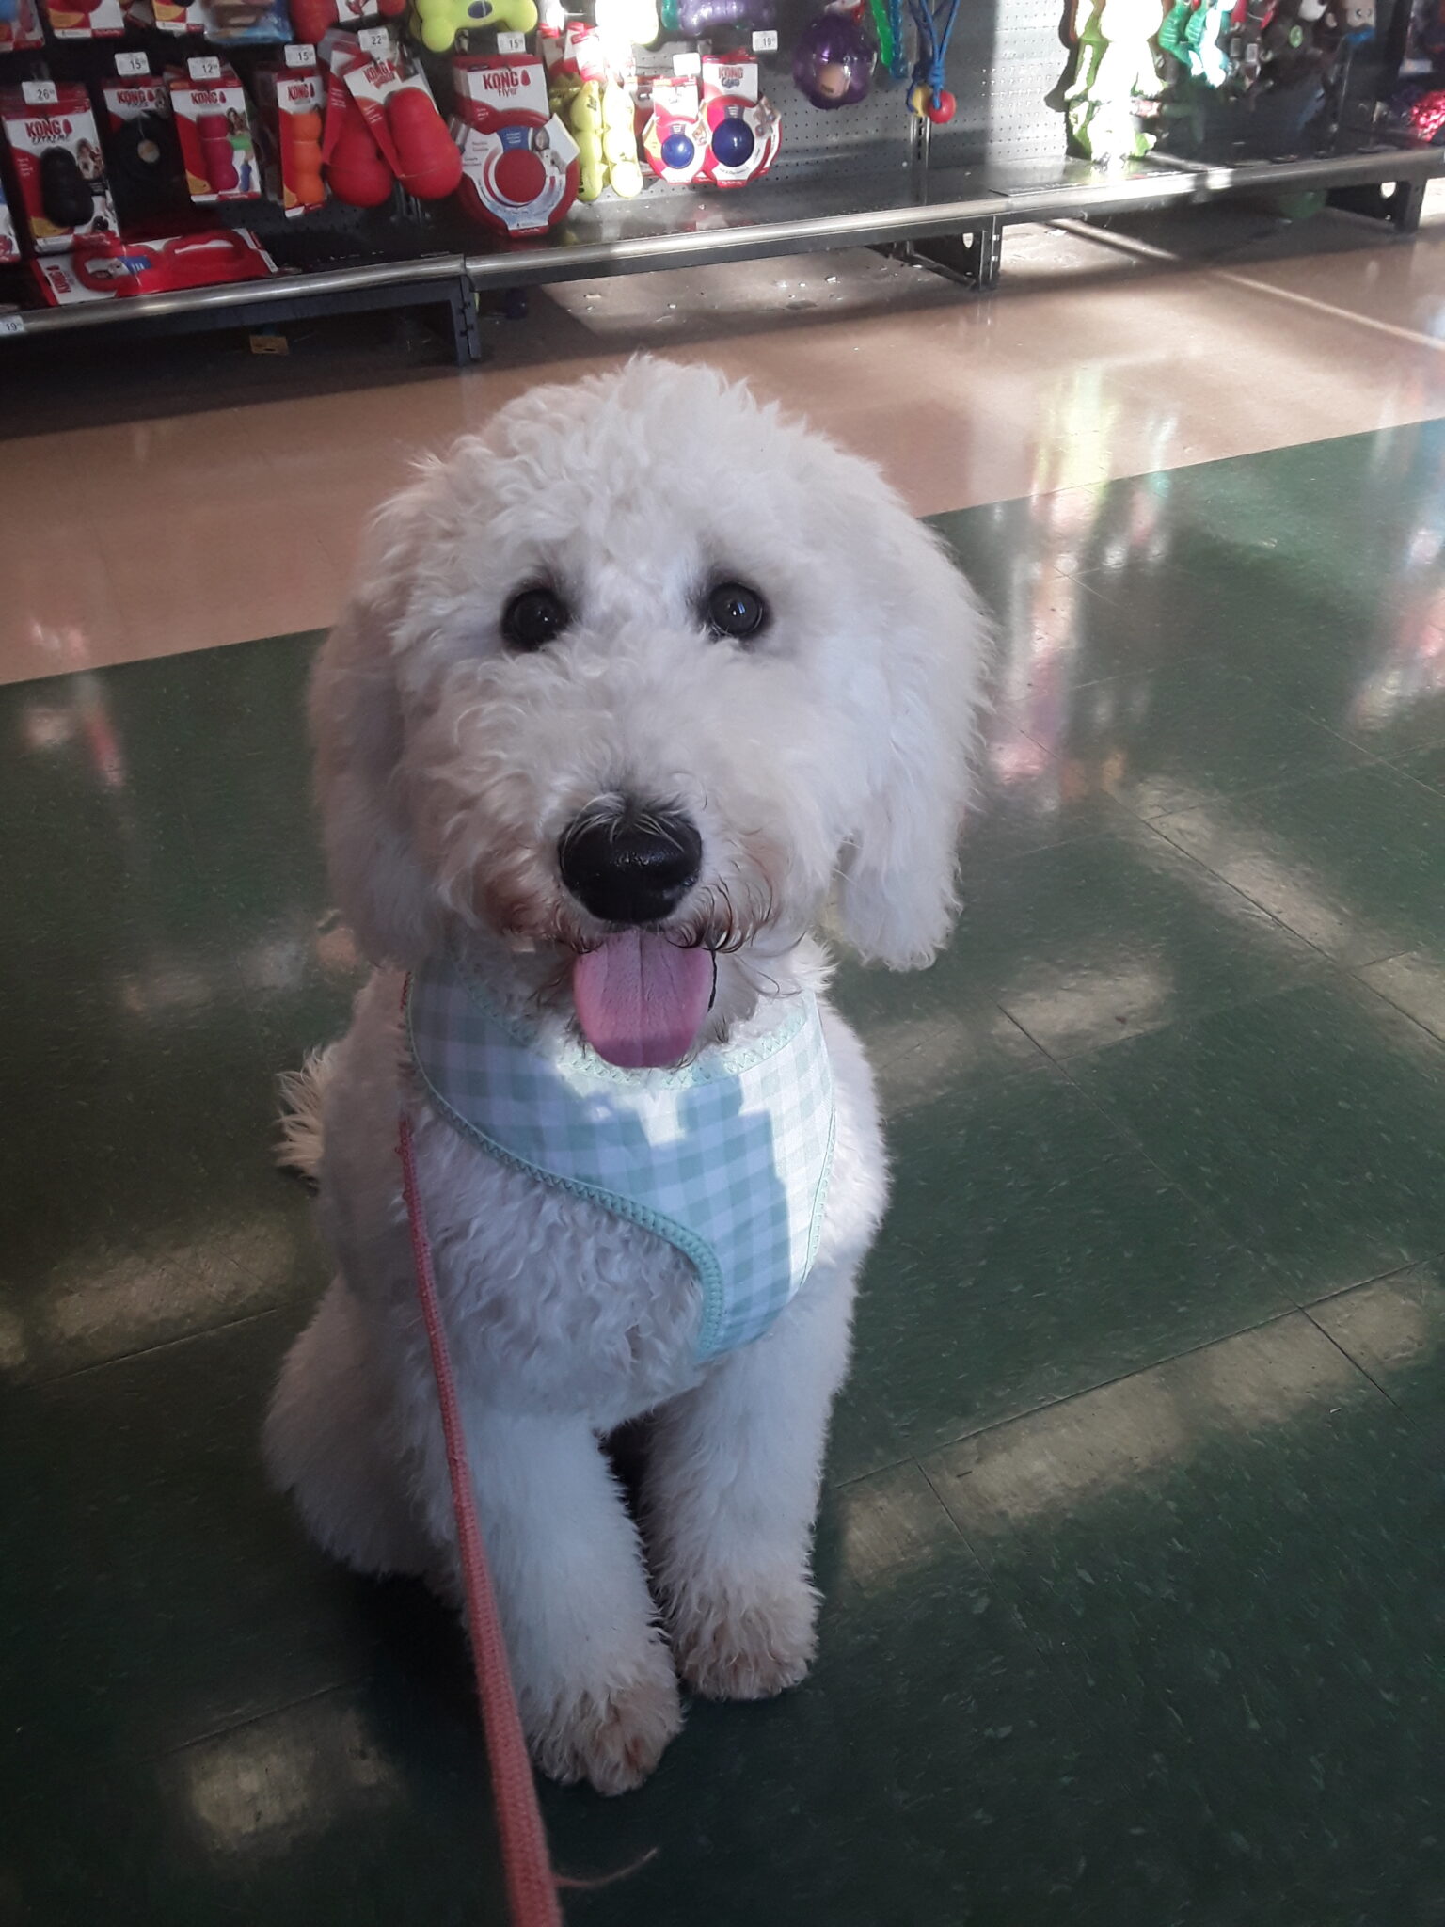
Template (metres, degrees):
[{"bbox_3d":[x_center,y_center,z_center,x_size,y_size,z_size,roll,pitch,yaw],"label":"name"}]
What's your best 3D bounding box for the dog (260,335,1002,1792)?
[{"bbox_3d":[-0.111,0.019,0.836,0.340,0.700,0.500,-13,37,-14],"label":"dog"}]

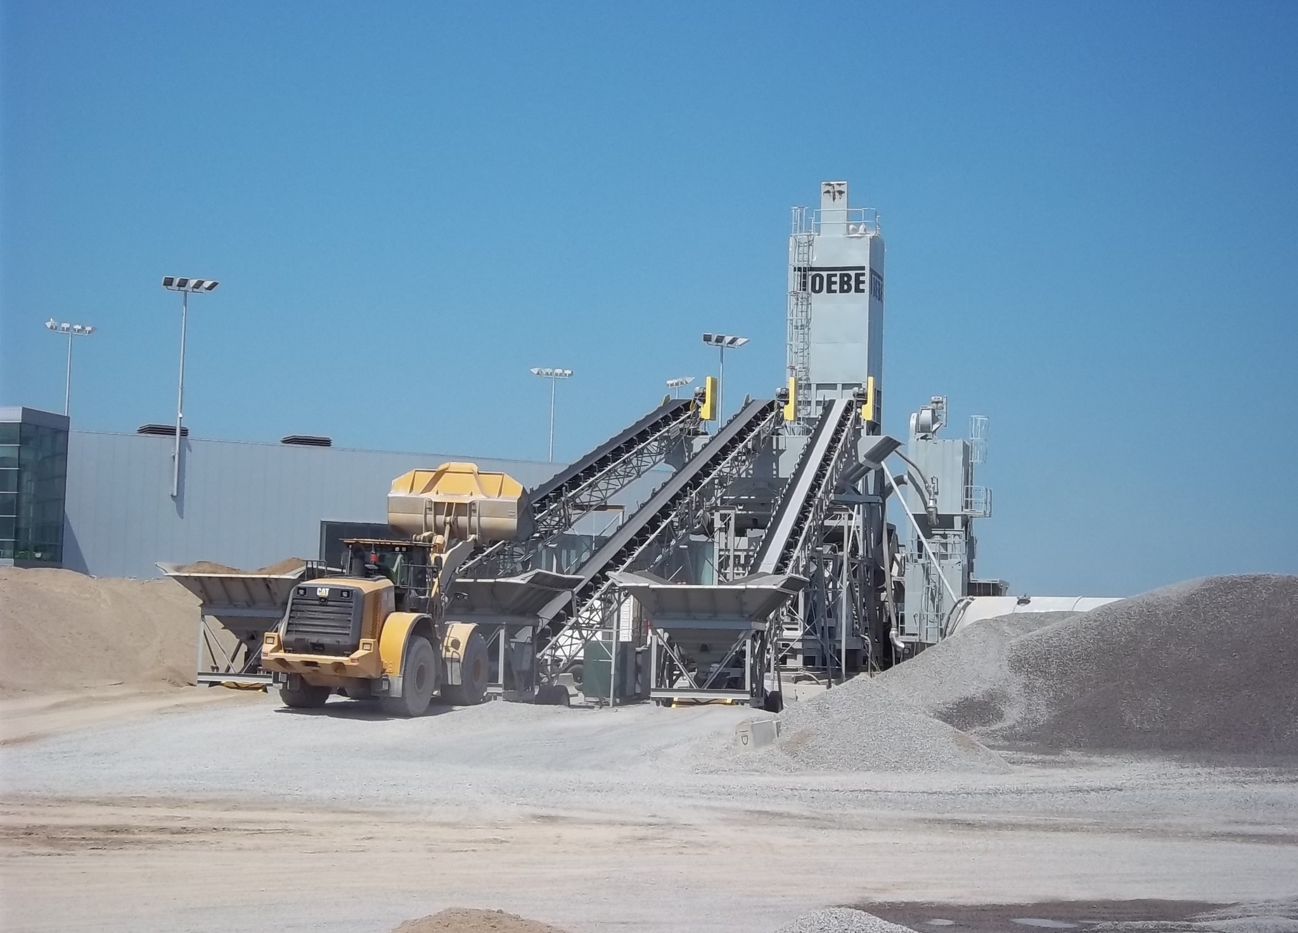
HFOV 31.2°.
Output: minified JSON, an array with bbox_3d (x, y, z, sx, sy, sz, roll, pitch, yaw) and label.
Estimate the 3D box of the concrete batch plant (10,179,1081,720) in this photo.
[{"bbox_3d":[0.247,-2.478,72.699,20.000,19.000,36.000,0,-5,17],"label":"concrete batch plant"}]

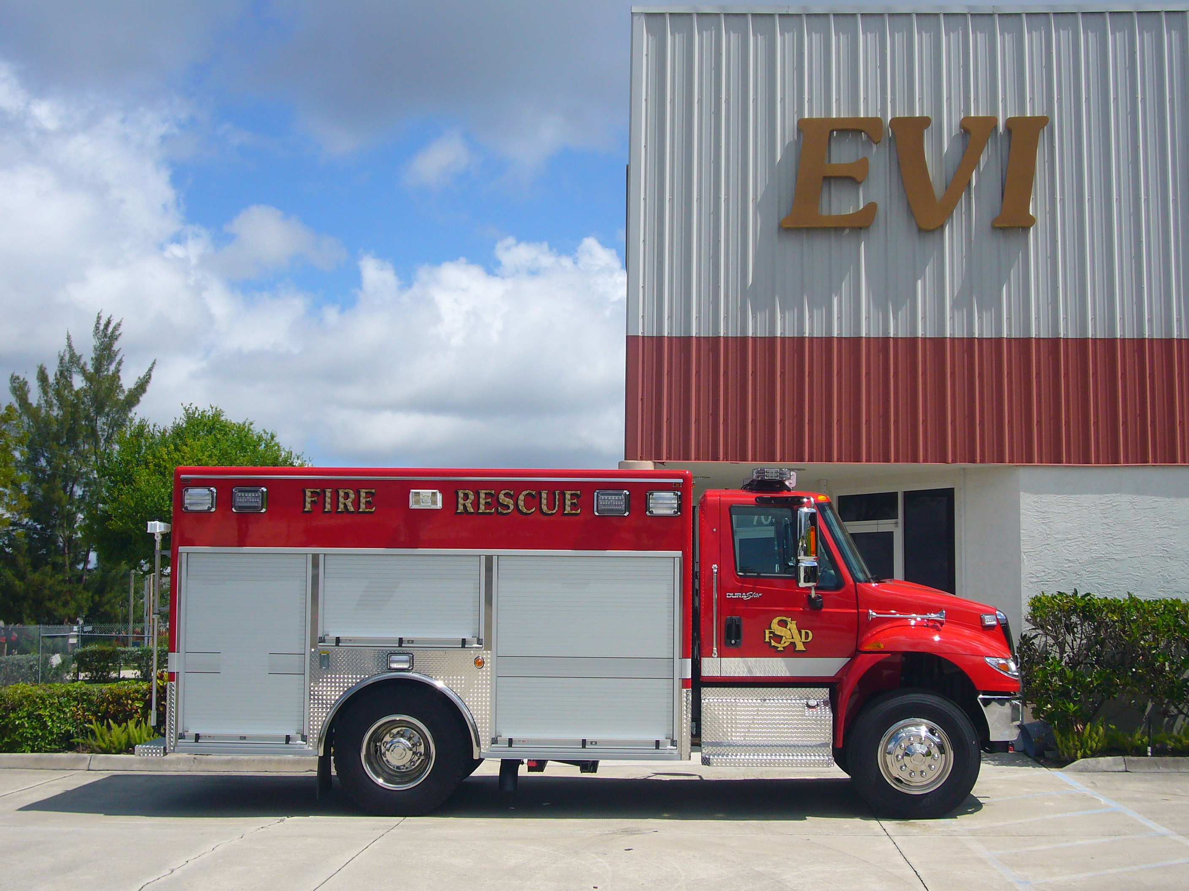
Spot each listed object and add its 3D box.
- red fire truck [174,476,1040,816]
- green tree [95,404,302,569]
[{"bbox_3d":[-0.047,1.658,14.723,7.150,2.820,2.550,0,-6,2],"label":"red fire truck"},{"bbox_3d":[-8.551,2.207,36.964,4.890,6.240,4.640,1,-6,0],"label":"green tree"}]

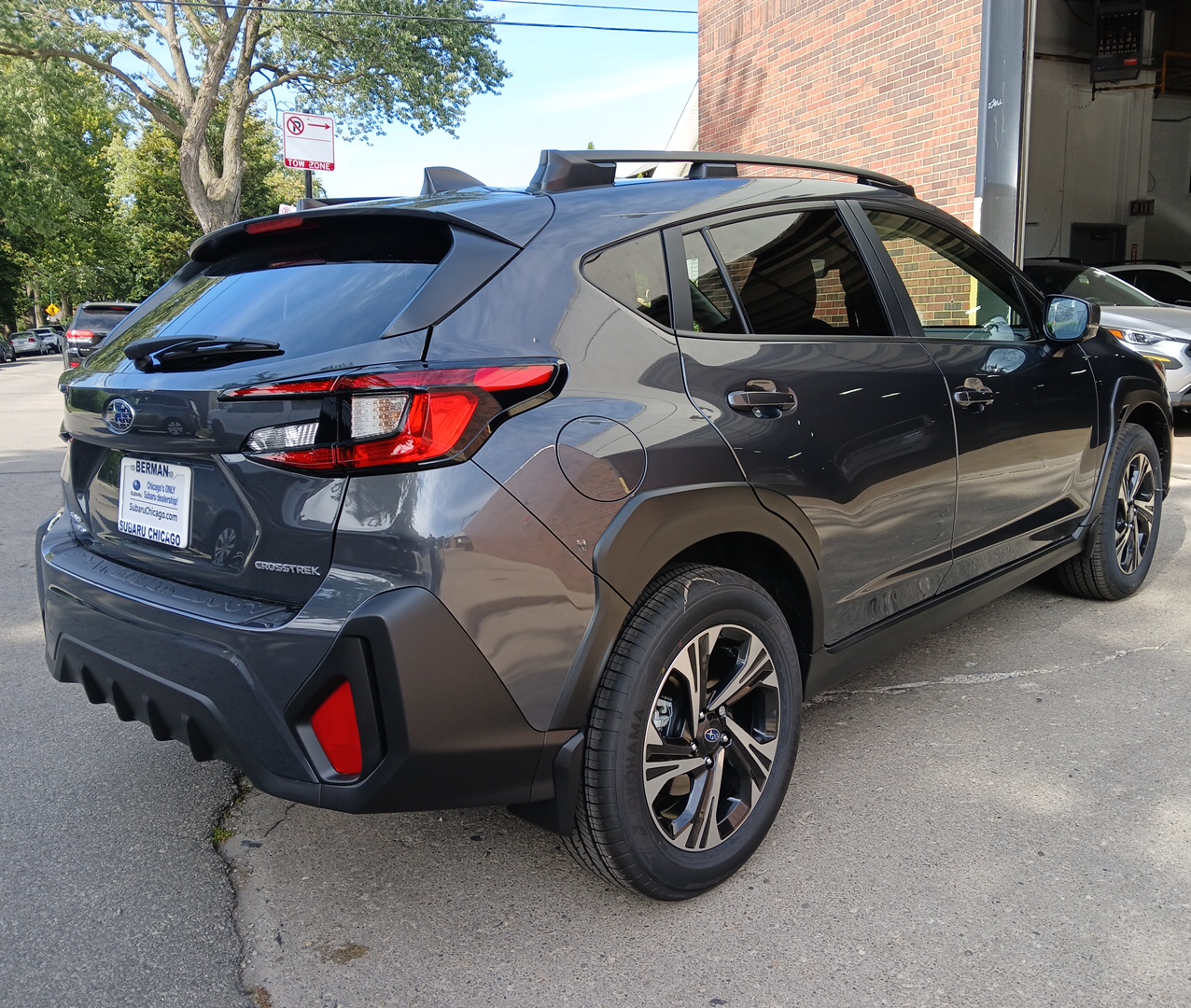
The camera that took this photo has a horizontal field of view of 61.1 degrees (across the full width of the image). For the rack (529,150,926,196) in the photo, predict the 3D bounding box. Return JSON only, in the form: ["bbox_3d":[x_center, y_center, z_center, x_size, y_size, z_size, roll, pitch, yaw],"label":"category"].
[{"bbox_3d":[0.420,-0.819,2.596,0.090,0.125,1.600,7,14,44],"label":"rack"}]

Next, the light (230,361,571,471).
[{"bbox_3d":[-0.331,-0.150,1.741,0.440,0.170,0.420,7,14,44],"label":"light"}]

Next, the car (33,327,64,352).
[{"bbox_3d":[-37.200,-11.100,68.600,1.850,1.650,4.600,-7,11,-23],"label":"car"}]

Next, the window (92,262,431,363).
[{"bbox_3d":[-0.763,-0.425,2.169,1.240,0.080,0.460,7,48,44],"label":"window"}]

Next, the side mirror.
[{"bbox_3d":[1.485,-0.576,3.152,0.200,0.155,0.140,7,14,44],"label":"side mirror"}]

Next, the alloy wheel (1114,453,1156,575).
[{"bbox_3d":[2.037,0.031,3.988,0.200,0.460,0.460,7,14,44],"label":"alloy wheel"}]

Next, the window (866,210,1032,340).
[{"bbox_3d":[1.074,-0.672,3.024,0.760,0.410,0.050,-13,-10,-44],"label":"window"}]

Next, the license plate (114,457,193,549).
[{"bbox_3d":[-0.902,-0.003,2.064,0.305,0.154,0.012,7,3,44],"label":"license plate"}]

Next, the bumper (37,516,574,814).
[{"bbox_3d":[-0.815,0.246,2.199,1.780,0.430,0.500,7,14,44],"label":"bumper"}]

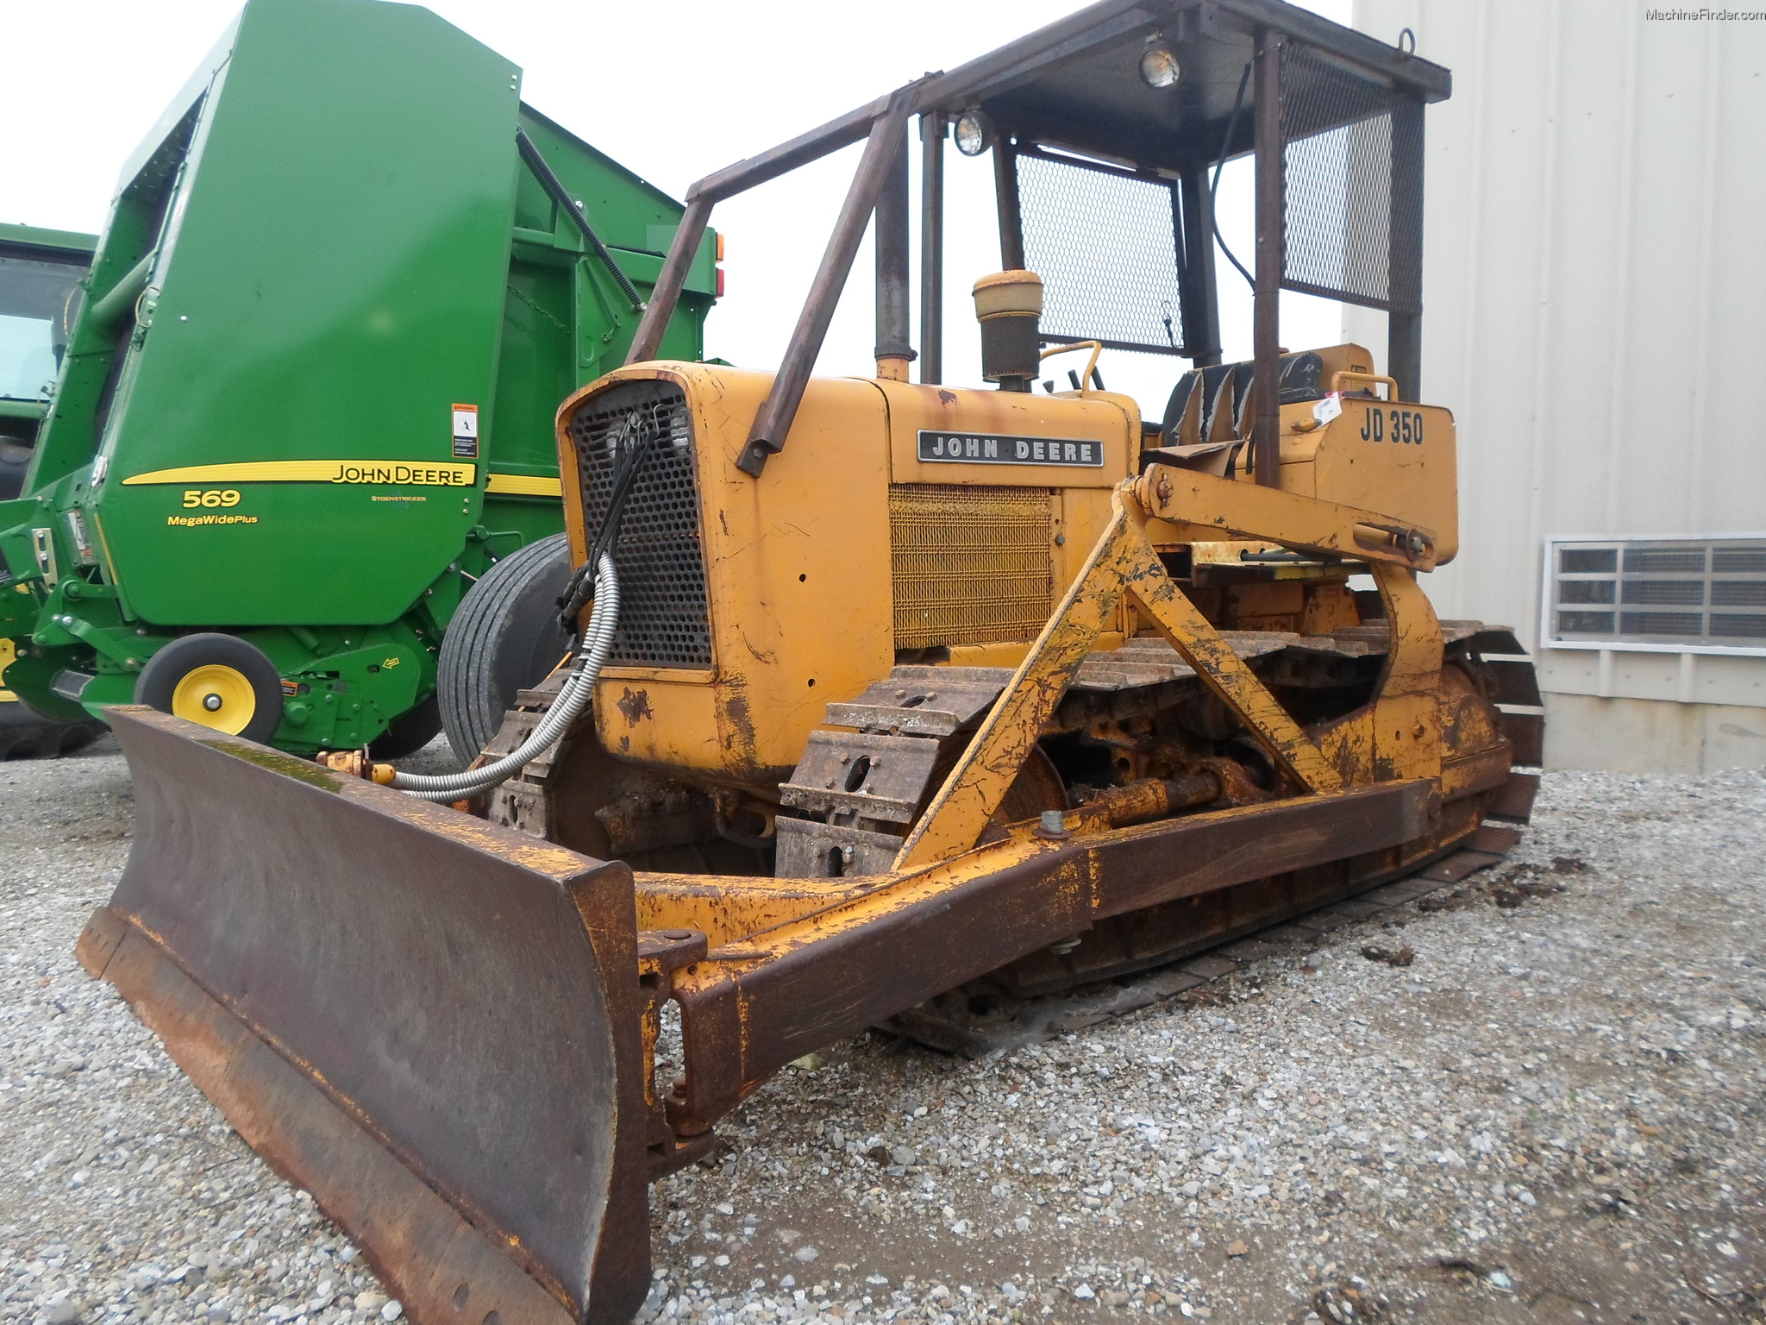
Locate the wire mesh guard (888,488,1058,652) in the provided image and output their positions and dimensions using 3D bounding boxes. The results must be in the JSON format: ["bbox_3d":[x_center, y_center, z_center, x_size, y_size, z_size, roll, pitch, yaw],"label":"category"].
[{"bbox_3d":[0.212,-0.216,2.889,0.515,0.349,0.020,-5,6,-42],"label":"wire mesh guard"}]

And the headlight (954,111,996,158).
[{"bbox_3d":[0.273,-1.510,3.652,0.095,0.132,0.130,-5,6,-42],"label":"headlight"}]

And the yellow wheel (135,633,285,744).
[{"bbox_3d":[-1.917,0.115,3.630,0.400,0.400,0.160,-5,6,-38],"label":"yellow wheel"}]

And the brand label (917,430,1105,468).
[{"bbox_3d":[0.310,-0.488,2.946,0.630,0.065,0.012,-5,6,-42],"label":"brand label"}]

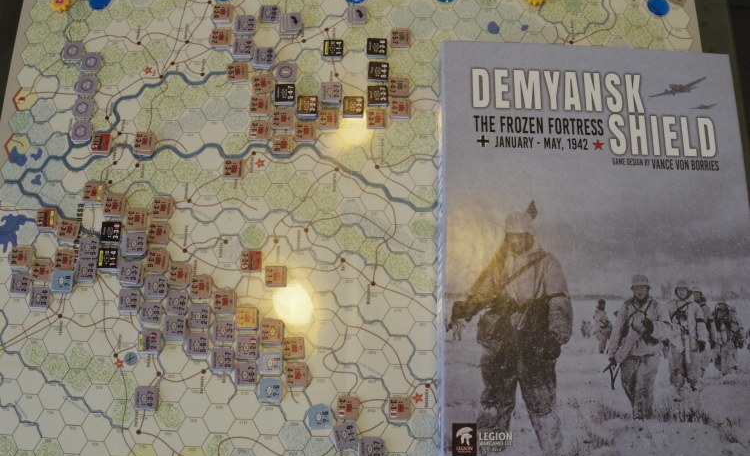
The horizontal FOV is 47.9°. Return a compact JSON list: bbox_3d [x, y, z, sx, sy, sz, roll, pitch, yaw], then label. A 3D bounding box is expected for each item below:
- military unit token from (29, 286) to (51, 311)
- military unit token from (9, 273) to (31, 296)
[{"bbox_3d":[-0.237,0.050,0.597,0.016,0.004,0.016,1,73,1],"label":"military unit token"},{"bbox_3d":[-0.258,0.041,0.614,0.015,0.003,0.015,1,73,2],"label":"military unit token"}]

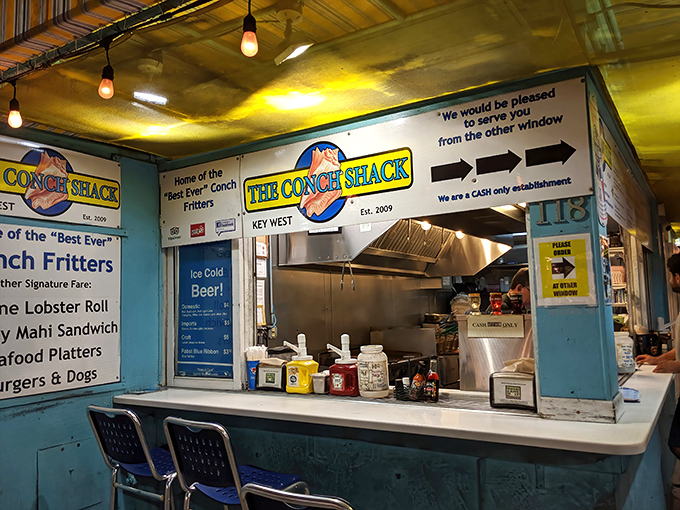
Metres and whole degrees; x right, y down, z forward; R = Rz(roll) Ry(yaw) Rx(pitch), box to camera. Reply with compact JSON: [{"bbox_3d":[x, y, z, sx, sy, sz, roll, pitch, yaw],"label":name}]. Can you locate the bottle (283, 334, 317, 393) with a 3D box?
[{"bbox_3d":[-0.217,0.590,2.908,0.176,0.310,0.155,0,-5,-24],"label":"bottle"}]

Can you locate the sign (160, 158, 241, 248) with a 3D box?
[{"bbox_3d":[-0.816,-0.300,3.093,0.644,0.471,0.012,-5,-6,30],"label":"sign"}]

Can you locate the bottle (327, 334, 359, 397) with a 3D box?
[{"bbox_3d":[0.011,0.572,2.786,0.176,0.309,0.138,-1,-5,-10],"label":"bottle"}]

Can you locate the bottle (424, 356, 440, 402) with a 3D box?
[{"bbox_3d":[0.434,0.582,2.499,0.066,0.212,0.066,-3,-5,9],"label":"bottle"}]

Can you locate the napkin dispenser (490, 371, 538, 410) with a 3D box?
[{"bbox_3d":[0.770,0.582,2.327,0.190,0.160,0.150,-5,-6,30],"label":"napkin dispenser"}]

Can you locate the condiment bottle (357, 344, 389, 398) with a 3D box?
[{"bbox_3d":[0.168,0.591,2.717,0.158,0.256,0.158,-2,-5,0],"label":"condiment bottle"}]

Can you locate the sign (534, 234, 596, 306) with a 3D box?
[{"bbox_3d":[0.878,0.064,2.074,0.213,0.277,0.008,-5,-5,31],"label":"sign"}]

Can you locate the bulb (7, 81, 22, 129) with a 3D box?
[{"bbox_3d":[-1.165,-0.537,1.900,0.047,0.166,0.047,-5,-5,31],"label":"bulb"}]

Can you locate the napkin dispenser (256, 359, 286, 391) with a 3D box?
[{"bbox_3d":[-0.354,0.675,3.023,0.198,0.168,0.146,-5,-5,31],"label":"napkin dispenser"}]

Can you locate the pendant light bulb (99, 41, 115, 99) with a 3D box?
[{"bbox_3d":[-0.726,-0.572,1.650,0.047,0.168,0.047,-5,-6,30],"label":"pendant light bulb"}]

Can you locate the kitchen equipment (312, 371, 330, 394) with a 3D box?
[{"bbox_3d":[-0.090,0.681,2.875,0.095,0.120,0.095,-5,-6,30],"label":"kitchen equipment"}]

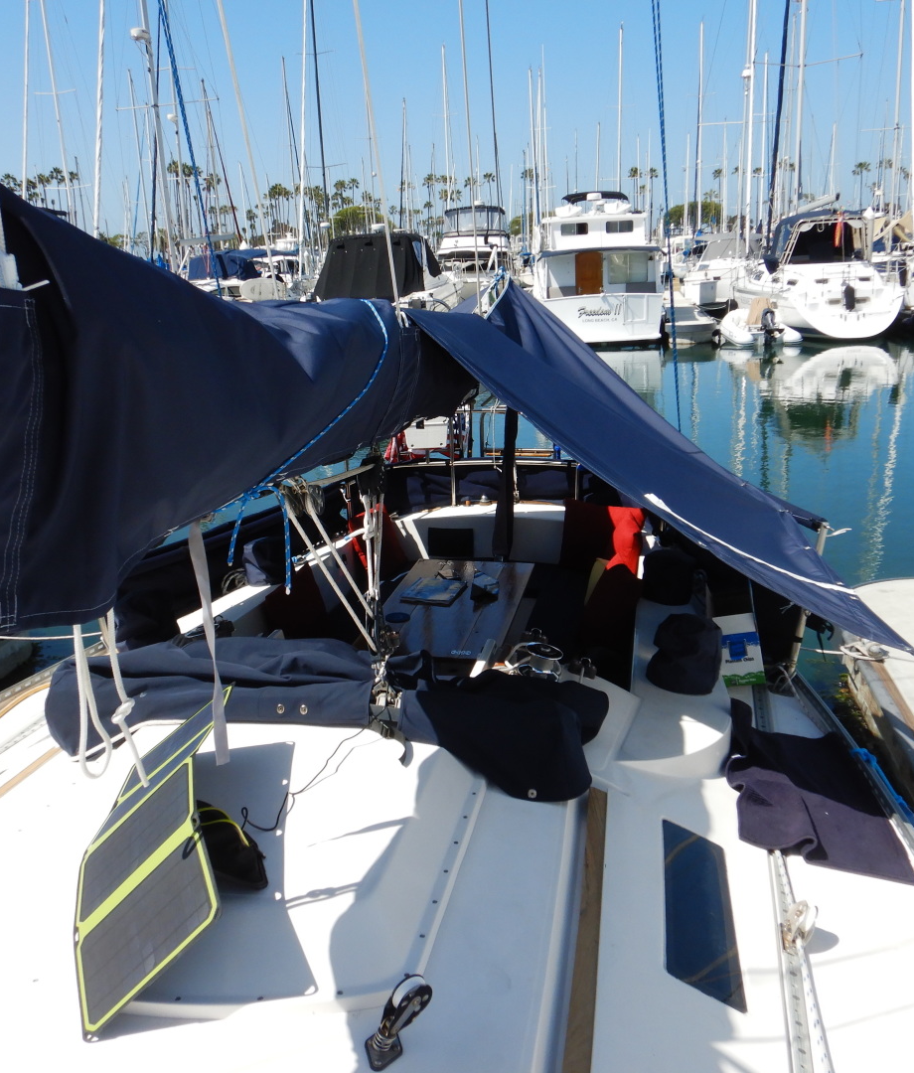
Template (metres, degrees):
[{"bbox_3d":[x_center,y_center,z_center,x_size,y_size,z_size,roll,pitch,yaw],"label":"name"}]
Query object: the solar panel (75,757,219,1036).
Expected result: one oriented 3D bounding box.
[{"bbox_3d":[-0.478,0.524,1.504,0.266,0.040,0.376,-43,32,2],"label":"solar panel"}]

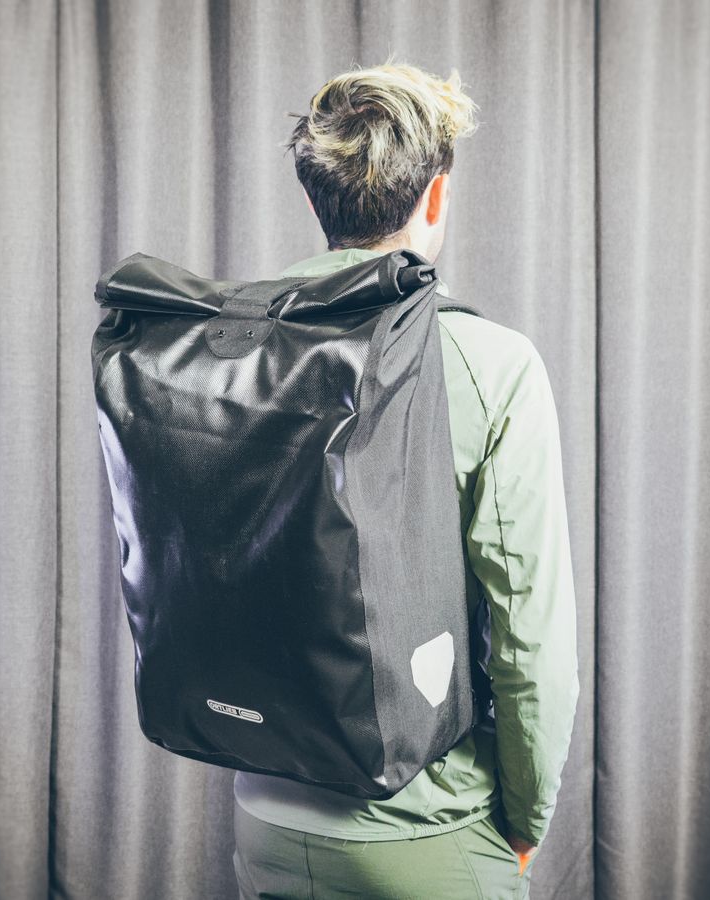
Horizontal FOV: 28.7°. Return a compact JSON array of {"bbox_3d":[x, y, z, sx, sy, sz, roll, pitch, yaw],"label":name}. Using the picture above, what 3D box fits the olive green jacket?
[{"bbox_3d":[0.030,0.100,1.650,0.490,0.690,0.280,0,0,32],"label":"olive green jacket"}]

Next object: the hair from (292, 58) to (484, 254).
[{"bbox_3d":[0.027,-0.352,1.680,0.178,0.225,0.215,0,0,27],"label":"hair"}]

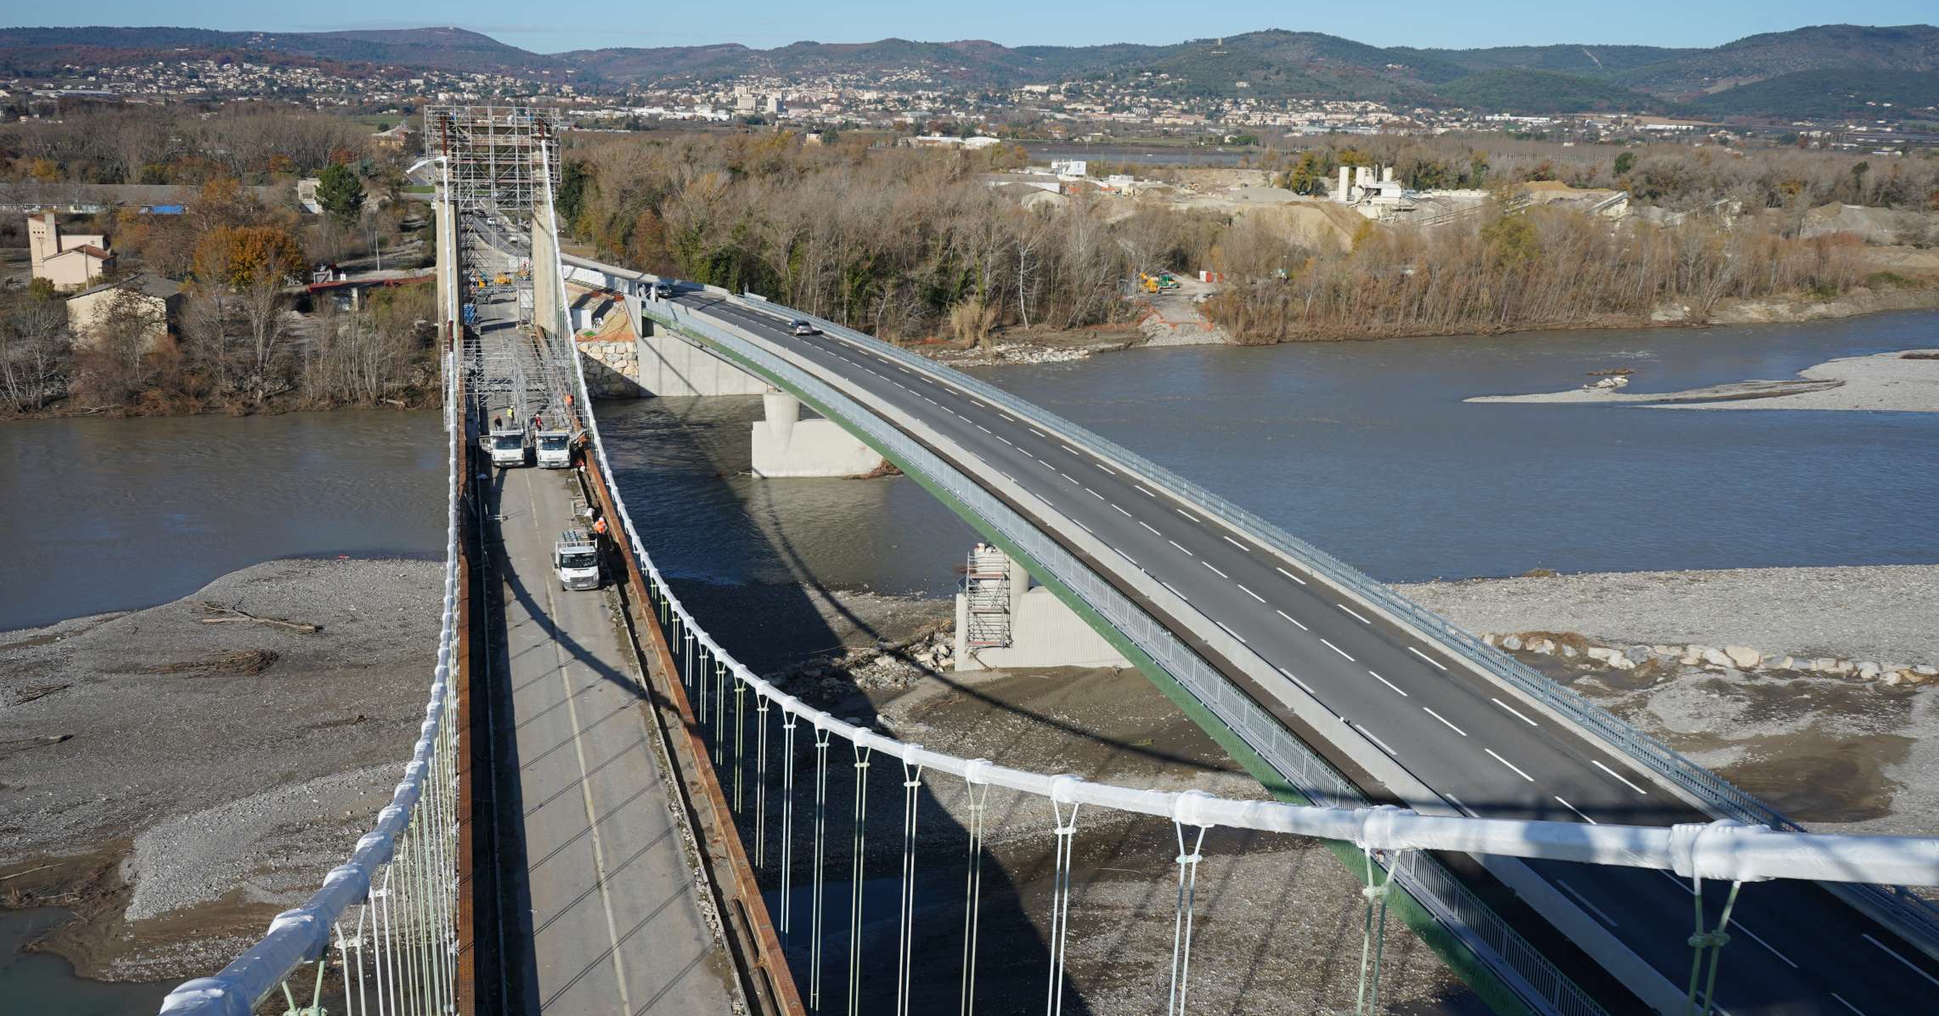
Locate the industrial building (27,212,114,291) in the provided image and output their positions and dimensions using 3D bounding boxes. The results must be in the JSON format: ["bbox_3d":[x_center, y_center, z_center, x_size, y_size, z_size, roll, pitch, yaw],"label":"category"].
[{"bbox_3d":[-119.477,-34.343,223.208,9.000,9.800,7.500,-1,14,-14],"label":"industrial building"}]

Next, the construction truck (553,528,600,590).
[{"bbox_3d":[-20.953,2.760,88.966,2.120,2.300,5.600,-2,14,-17],"label":"construction truck"}]

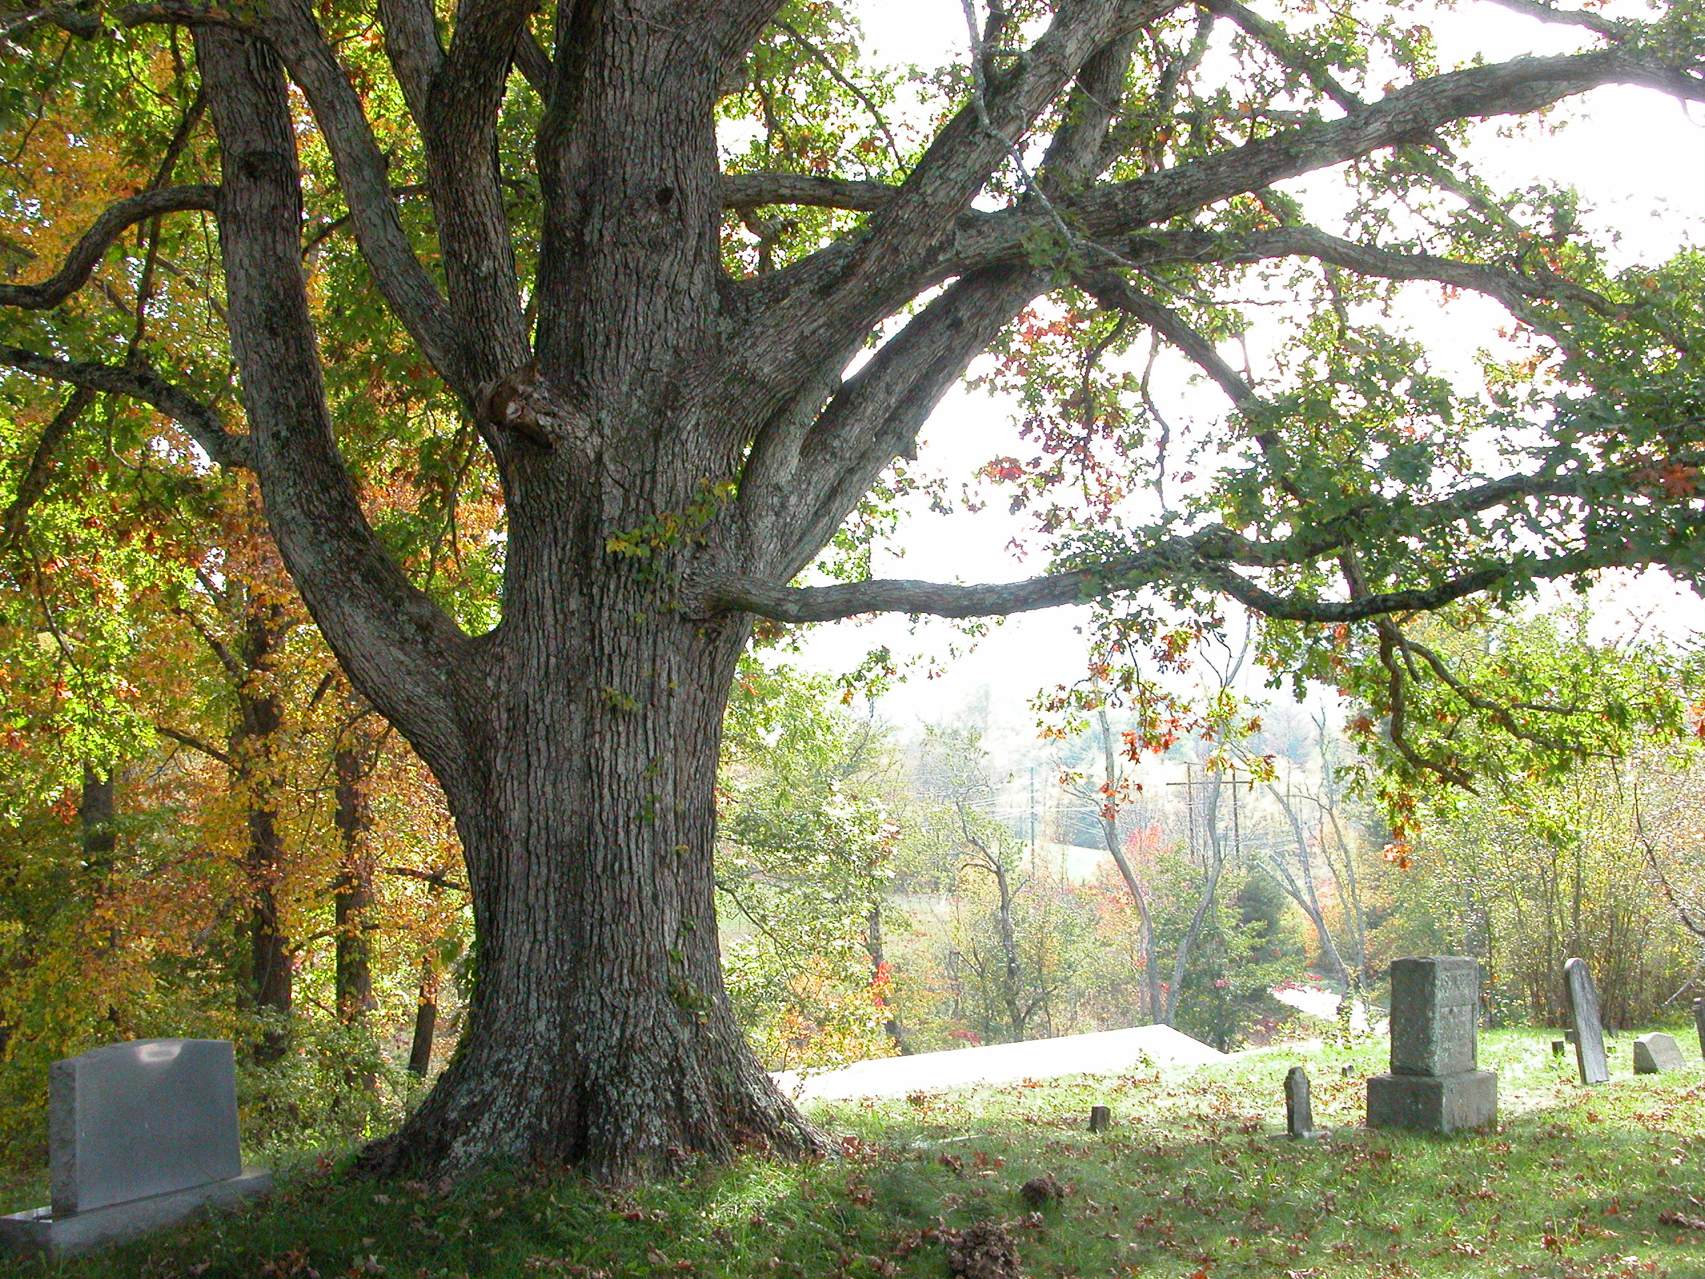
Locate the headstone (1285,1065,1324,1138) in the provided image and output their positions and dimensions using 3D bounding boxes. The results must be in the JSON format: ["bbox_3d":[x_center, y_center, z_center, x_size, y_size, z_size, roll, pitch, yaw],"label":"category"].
[{"bbox_3d":[2.654,2.737,12.250,0.070,0.420,0.240,-7,-9,37],"label":"headstone"}]

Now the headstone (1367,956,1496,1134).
[{"bbox_3d":[3.587,2.484,12.750,0.470,1.000,0.880,-3,-8,37],"label":"headstone"}]

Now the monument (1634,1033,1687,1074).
[{"bbox_3d":[6.142,3.149,15.700,0.200,0.280,0.520,-5,-8,39],"label":"monument"}]

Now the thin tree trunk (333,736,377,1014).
[{"bbox_3d":[-4.810,2.286,20.000,0.390,2.850,0.380,0,-6,0],"label":"thin tree trunk"}]

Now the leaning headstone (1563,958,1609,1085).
[{"bbox_3d":[5.323,2.753,14.950,0.070,0.900,0.450,-12,-12,36],"label":"leaning headstone"}]

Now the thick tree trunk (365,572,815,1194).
[{"bbox_3d":[-1.379,1.255,11.300,2.400,3.150,2.150,0,-6,0],"label":"thick tree trunk"}]

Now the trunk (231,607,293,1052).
[{"bbox_3d":[-5.692,1.874,20.000,0.420,4.600,0.420,-4,-6,0],"label":"trunk"}]

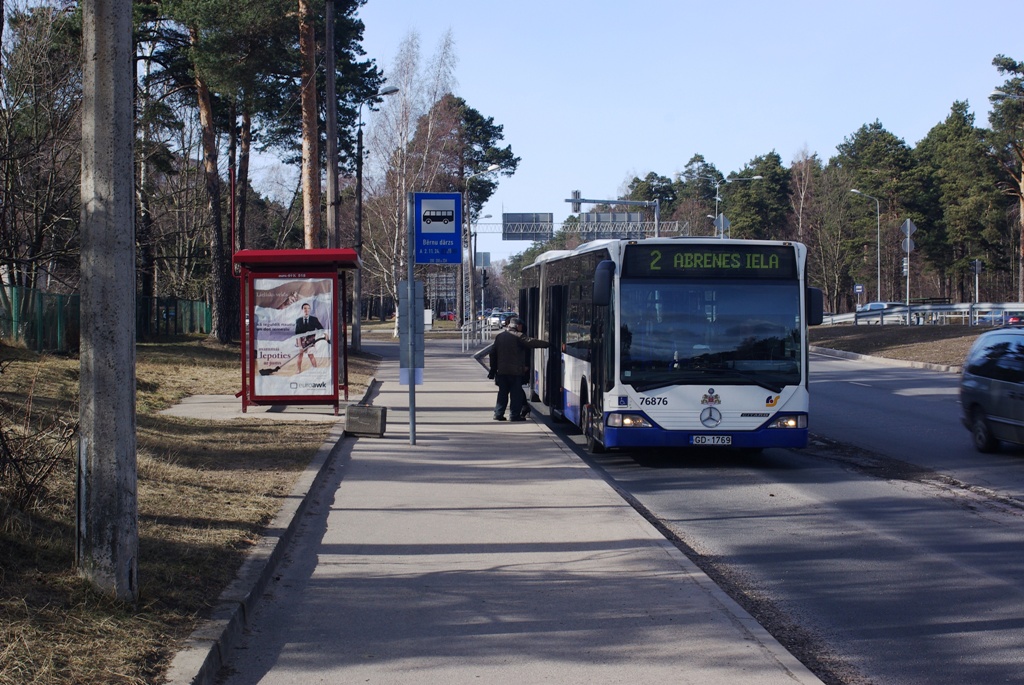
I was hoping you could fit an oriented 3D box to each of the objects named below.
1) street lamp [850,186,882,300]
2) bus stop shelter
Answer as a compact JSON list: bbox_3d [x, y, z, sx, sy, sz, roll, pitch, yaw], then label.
[{"bbox_3d":[25.066,-6.043,117.000,2.250,9.550,0.300,-1,1,-14],"label":"street lamp"},{"bbox_3d":[-3.286,-0.176,26.194,1.840,2.480,4.050,-1,1,-4],"label":"bus stop shelter"}]

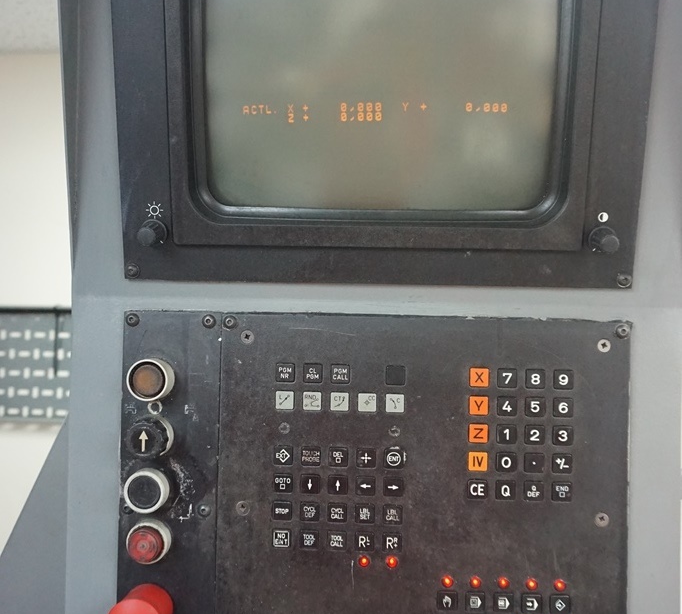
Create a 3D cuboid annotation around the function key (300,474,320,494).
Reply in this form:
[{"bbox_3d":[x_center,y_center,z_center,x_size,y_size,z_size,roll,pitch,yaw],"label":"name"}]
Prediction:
[{"bbox_3d":[-0.021,0.125,0.541,0.013,0.013,0.005,1,-1,2],"label":"function key"}]

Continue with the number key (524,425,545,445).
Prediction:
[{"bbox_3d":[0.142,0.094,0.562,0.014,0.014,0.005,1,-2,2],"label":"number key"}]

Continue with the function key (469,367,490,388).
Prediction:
[{"bbox_3d":[0.096,0.049,0.529,0.013,0.013,0.004,1,-2,2],"label":"function key"}]

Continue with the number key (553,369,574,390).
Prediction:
[{"bbox_3d":[0.154,0.050,0.530,0.013,0.013,0.006,1,-1,3],"label":"number key"}]

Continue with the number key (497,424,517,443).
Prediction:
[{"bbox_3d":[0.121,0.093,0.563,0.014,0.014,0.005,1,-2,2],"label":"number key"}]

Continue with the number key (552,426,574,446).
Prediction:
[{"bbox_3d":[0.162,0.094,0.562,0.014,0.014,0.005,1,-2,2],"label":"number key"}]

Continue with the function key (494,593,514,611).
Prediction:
[{"bbox_3d":[0.111,0.202,0.524,0.013,0.013,0.004,1,-2,2],"label":"function key"}]

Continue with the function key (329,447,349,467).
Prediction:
[{"bbox_3d":[-0.001,0.104,0.531,0.013,0.013,0.004,1,-2,2],"label":"function key"}]

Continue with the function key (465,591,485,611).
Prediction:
[{"bbox_3d":[0.094,0.205,0.535,0.013,0.013,0.005,1,-1,2],"label":"function key"}]

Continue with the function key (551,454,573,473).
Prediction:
[{"bbox_3d":[0.151,0.107,0.526,0.013,0.013,0.004,1,-2,2],"label":"function key"}]

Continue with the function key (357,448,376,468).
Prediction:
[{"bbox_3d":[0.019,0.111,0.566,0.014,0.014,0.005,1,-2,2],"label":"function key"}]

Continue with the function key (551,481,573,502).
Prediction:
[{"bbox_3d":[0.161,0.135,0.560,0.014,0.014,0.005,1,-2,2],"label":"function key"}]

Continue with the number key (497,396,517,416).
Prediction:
[{"bbox_3d":[0.116,0.070,0.537,0.013,0.013,0.005,1,-1,2],"label":"number key"}]

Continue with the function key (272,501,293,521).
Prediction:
[{"bbox_3d":[-0.040,0.141,0.531,0.013,0.013,0.004,1,-2,2],"label":"function key"}]

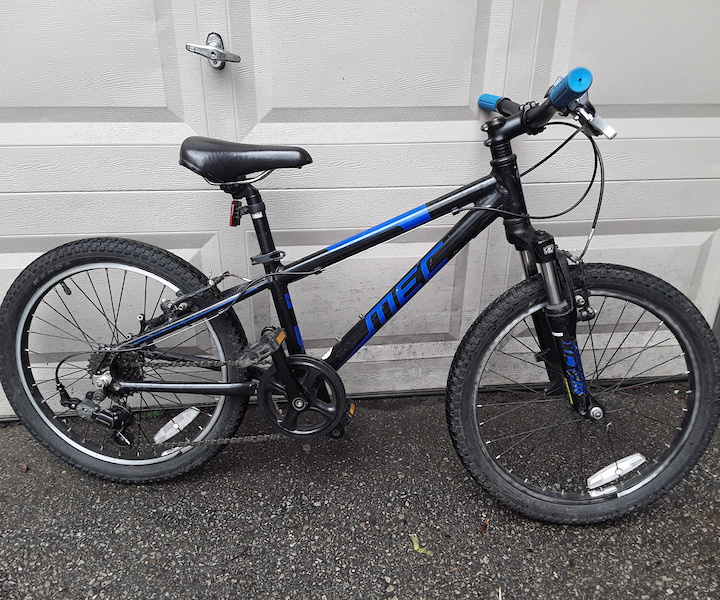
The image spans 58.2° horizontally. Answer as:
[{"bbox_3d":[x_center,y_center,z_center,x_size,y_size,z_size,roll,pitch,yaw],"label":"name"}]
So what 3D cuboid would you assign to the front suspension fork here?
[{"bbox_3d":[0.356,0.041,1.178,0.080,0.357,0.143,-17,11,2],"label":"front suspension fork"}]

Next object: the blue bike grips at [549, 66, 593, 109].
[{"bbox_3d":[0.292,-0.292,0.895,0.034,0.034,0.118,3,8,6],"label":"blue bike grips"}]

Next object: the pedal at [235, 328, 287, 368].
[{"bbox_3d":[-0.167,0.079,1.097,0.092,0.031,0.092,-34,8,12],"label":"pedal"}]

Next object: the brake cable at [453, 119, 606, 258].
[{"bbox_3d":[0.288,-0.188,1.103,0.245,0.235,0.168,4,14,4],"label":"brake cable"}]

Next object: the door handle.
[{"bbox_3d":[-0.275,-0.466,1.219,0.105,0.069,0.056,-2,26,-7],"label":"door handle"}]

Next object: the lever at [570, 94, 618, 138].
[{"bbox_3d":[0.334,-0.267,0.939,0.039,0.082,0.092,-42,12,7],"label":"lever"}]

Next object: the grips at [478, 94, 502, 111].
[{"bbox_3d":[0.271,-0.391,1.289,0.033,0.033,0.117,-1,20,-12],"label":"grips"}]

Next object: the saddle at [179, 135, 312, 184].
[{"bbox_3d":[-0.206,-0.248,1.161,0.252,0.084,0.148,4,14,4],"label":"saddle"}]

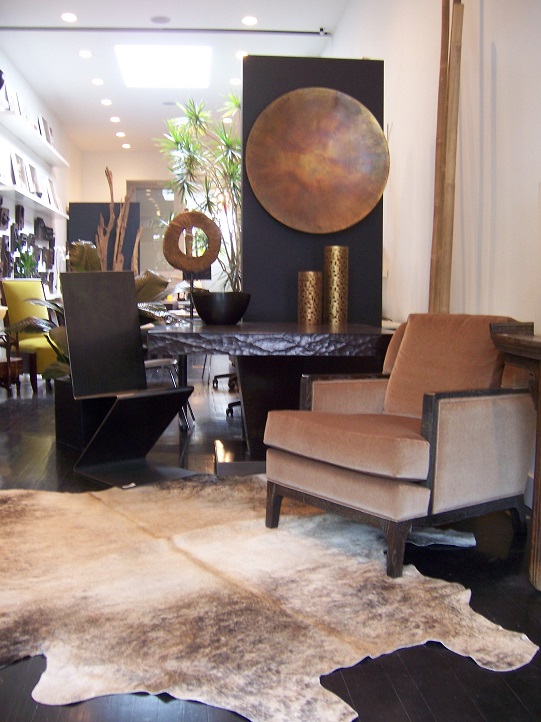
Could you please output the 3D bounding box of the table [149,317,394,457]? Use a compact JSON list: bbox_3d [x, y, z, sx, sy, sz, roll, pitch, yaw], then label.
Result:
[{"bbox_3d":[-0.020,0.207,4.158,1.170,0.770,1.080,0,5,-5],"label":"table"}]

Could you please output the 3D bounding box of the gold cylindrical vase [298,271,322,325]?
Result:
[{"bbox_3d":[0.241,-0.375,4.506,0.142,0.323,0.142,0,5,-5],"label":"gold cylindrical vase"}]

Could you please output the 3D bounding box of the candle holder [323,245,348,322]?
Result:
[{"bbox_3d":[0.393,-0.452,4.502,0.150,0.477,0.150,0,5,-5],"label":"candle holder"}]

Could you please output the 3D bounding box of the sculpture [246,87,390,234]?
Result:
[{"bbox_3d":[0.298,-1.246,4.664,0.898,0.898,0.060,-1,5,-6],"label":"sculpture"}]

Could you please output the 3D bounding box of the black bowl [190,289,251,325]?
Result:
[{"bbox_3d":[-0.297,-0.316,4.522,0.344,0.204,0.344,0,5,0],"label":"black bowl"}]

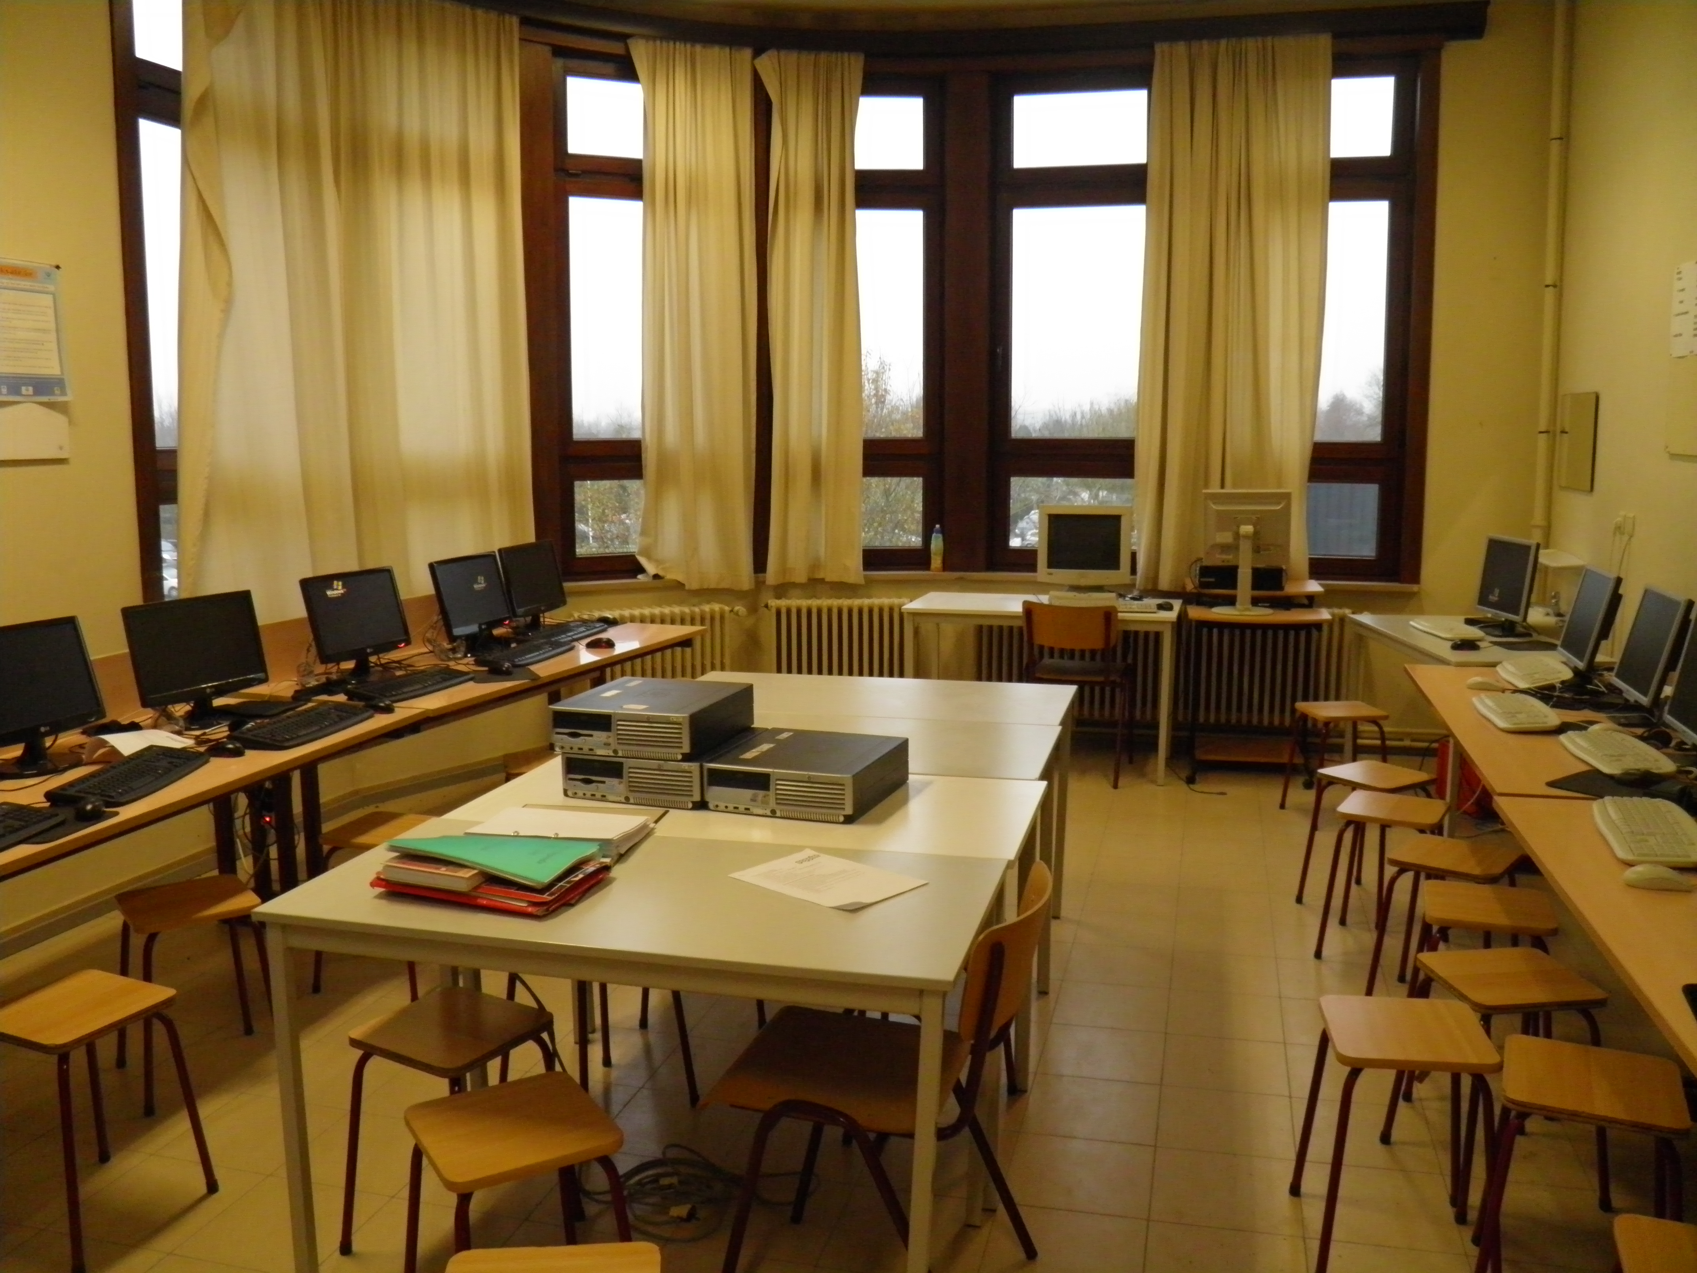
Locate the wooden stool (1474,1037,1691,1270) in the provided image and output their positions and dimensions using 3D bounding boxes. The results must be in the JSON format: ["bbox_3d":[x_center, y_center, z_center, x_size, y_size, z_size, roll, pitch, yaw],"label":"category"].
[{"bbox_3d":[1.318,1.008,2.469,0.330,0.448,0.330,4,10,25],"label":"wooden stool"}]

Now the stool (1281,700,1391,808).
[{"bbox_3d":[1.984,0.517,5.542,0.330,0.450,0.330,-1,9,-4],"label":"stool"}]

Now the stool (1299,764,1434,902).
[{"bbox_3d":[1.711,0.665,4.461,0.325,0.452,0.325,-6,10,-34],"label":"stool"}]

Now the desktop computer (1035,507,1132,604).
[{"bbox_3d":[1.117,-0.385,6.464,0.425,0.455,0.420,2,9,13],"label":"desktop computer"}]

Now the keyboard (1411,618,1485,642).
[{"bbox_3d":[2.368,-0.032,5.438,0.165,0.028,0.450,-2,8,7],"label":"keyboard"}]

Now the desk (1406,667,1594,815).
[{"bbox_3d":[2.081,0.615,3.895,0.780,0.753,1.735,2,9,15],"label":"desk"}]

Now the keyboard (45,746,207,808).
[{"bbox_3d":[-1.648,0.322,3.174,0.165,0.035,0.450,0,8,2],"label":"keyboard"}]

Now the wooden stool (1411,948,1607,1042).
[{"bbox_3d":[1.385,0.939,2.921,0.330,0.448,0.330,0,9,-5],"label":"wooden stool"}]

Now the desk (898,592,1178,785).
[{"bbox_3d":[0.924,0.225,6.509,1.210,0.766,0.620,3,9,15],"label":"desk"}]

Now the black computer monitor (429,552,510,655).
[{"bbox_3d":[-1.383,-0.118,5.068,0.190,0.365,0.440,2,9,18],"label":"black computer monitor"}]

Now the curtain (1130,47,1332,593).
[{"bbox_3d":[1.776,-1.477,6.370,0.810,2.520,0.160,2,9,15],"label":"curtain"}]

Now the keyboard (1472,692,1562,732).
[{"bbox_3d":[1.878,0.206,3.865,0.160,0.035,0.435,2,9,14],"label":"keyboard"}]

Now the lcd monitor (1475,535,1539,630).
[{"bbox_3d":[2.579,-0.196,5.363,0.200,0.380,0.375,0,9,-2],"label":"lcd monitor"}]

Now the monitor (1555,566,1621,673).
[{"bbox_3d":[2.319,-0.017,4.272,0.200,0.380,0.373,2,9,15],"label":"monitor"}]

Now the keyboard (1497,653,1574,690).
[{"bbox_3d":[2.245,0.110,4.497,0.165,0.028,0.440,-10,6,16],"label":"keyboard"}]

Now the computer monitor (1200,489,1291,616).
[{"bbox_3d":[1.837,-0.391,6.322,0.410,0.545,0.230,1,9,7],"label":"computer monitor"}]

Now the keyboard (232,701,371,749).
[{"bbox_3d":[-1.472,0.240,3.734,0.165,0.035,0.450,1,9,11],"label":"keyboard"}]

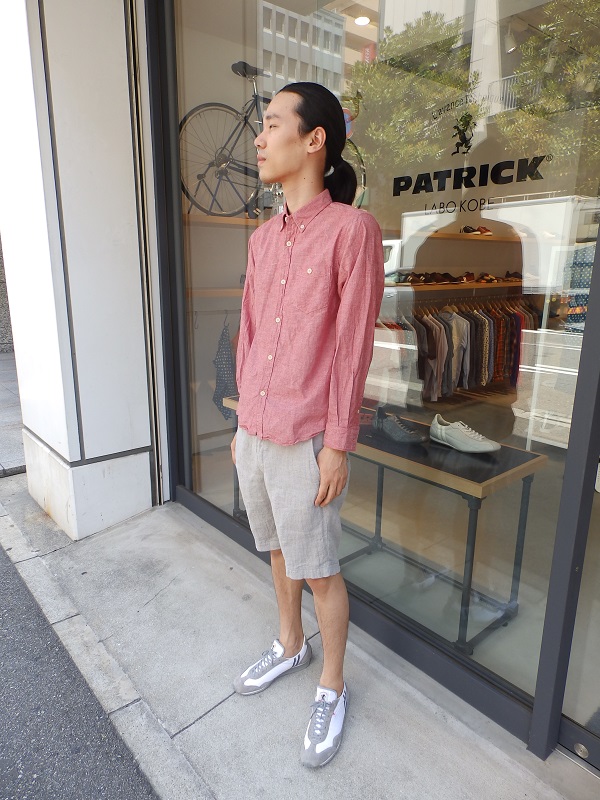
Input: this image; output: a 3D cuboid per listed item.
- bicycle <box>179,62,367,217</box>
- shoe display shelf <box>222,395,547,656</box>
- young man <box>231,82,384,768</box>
[{"bbox_3d":[-0.117,-1.790,3.641,1.705,0.972,0.440,-12,18,-39],"label":"bicycle"},{"bbox_3d":[0.249,0.417,2.367,0.432,0.658,1.511,-12,18,-39],"label":"shoe display shelf"},{"bbox_3d":[0.010,0.089,1.421,0.480,1.762,0.310,13,19,42],"label":"young man"}]

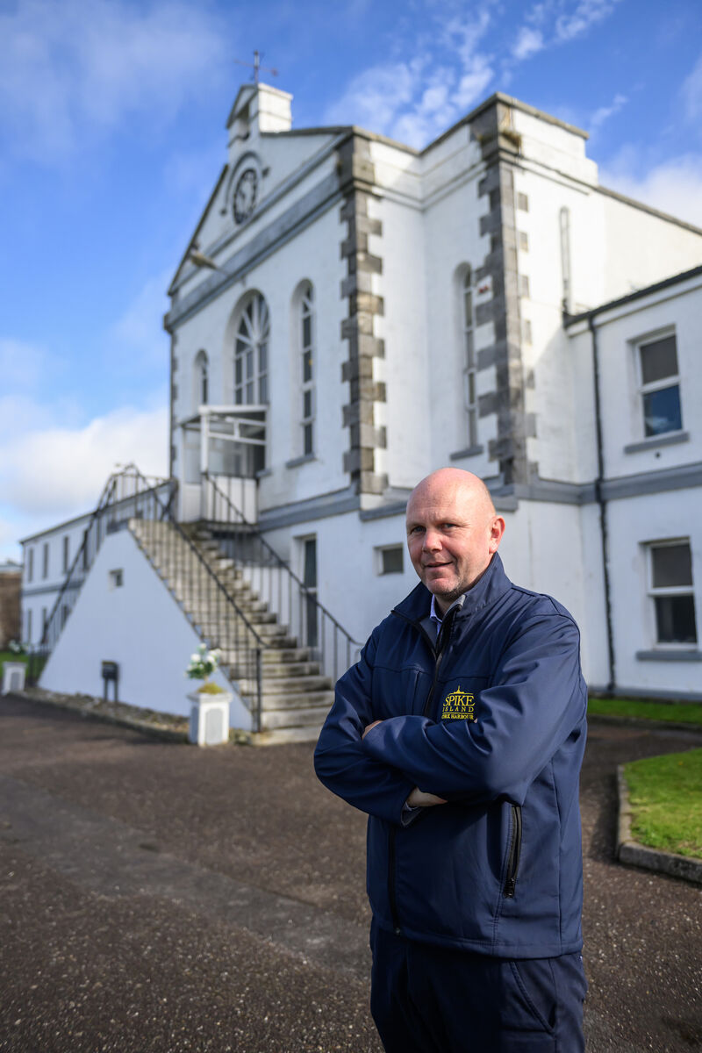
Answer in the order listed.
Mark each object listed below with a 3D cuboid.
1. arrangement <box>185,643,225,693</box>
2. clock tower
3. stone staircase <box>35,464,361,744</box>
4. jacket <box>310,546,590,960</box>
[{"bbox_3d":[-1.835,1.780,10.653,0.482,0.639,0.492,-1,-7,0],"label":"arrangement"},{"bbox_3d":[-2.081,-9.029,18.984,0.836,1.591,1.632,4,-8,-34],"label":"clock tower"},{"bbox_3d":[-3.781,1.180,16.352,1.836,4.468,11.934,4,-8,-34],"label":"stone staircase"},{"bbox_3d":[0.190,0.412,1.590,0.400,0.740,0.560,5,-9,-41],"label":"jacket"}]

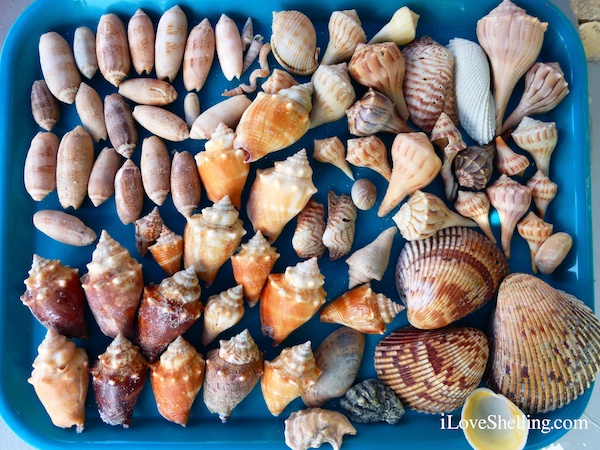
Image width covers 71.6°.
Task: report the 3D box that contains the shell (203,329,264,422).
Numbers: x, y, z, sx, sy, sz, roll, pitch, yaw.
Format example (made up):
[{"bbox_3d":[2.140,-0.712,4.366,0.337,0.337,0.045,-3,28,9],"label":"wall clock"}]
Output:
[{"bbox_3d":[-0.048,0.111,0.307,0.041,0.033,0.070,13,88,1],"label":"shell"}]

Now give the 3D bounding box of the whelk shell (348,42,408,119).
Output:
[{"bbox_3d":[0.064,-0.110,0.321,0.042,0.035,0.066,-21,88,-2],"label":"whelk shell"}]

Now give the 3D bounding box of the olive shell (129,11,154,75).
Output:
[{"bbox_3d":[-0.123,-0.142,0.323,0.018,0.017,0.051,-7,88,0],"label":"olive shell"}]

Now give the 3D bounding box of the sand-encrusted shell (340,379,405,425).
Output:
[{"bbox_3d":[0.057,0.138,0.320,0.046,0.017,0.036,28,88,0],"label":"sand-encrusted shell"}]

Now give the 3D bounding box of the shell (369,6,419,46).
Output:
[{"bbox_3d":[0.072,-0.148,0.317,0.046,0.024,0.027,-25,87,-1],"label":"shell"}]

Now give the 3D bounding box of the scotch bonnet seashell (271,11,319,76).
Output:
[{"bbox_3d":[-0.004,-0.140,0.322,0.033,0.024,0.056,-28,88,-1],"label":"scotch bonnet seashell"}]

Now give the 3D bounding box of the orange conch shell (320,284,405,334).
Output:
[{"bbox_3d":[0.047,0.063,0.308,0.063,0.029,0.037,-3,87,0],"label":"orange conch shell"}]

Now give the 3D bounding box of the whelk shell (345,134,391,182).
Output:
[{"bbox_3d":[0.055,-0.048,0.318,0.047,0.025,0.028,45,88,2],"label":"whelk shell"}]

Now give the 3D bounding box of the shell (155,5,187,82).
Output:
[{"bbox_3d":[-0.100,-0.140,0.320,0.023,0.021,0.060,9,88,0],"label":"shell"}]

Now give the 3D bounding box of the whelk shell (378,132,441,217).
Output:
[{"bbox_3d":[0.080,-0.036,0.314,0.038,0.032,0.070,30,88,1],"label":"whelk shell"}]

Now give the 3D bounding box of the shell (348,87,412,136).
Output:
[{"bbox_3d":[0.060,-0.078,0.310,0.051,0.035,0.039,25,87,1],"label":"shell"}]

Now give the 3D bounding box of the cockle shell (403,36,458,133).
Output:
[{"bbox_3d":[0.100,-0.107,0.319,0.037,0.028,0.076,-4,88,0],"label":"cockle shell"}]

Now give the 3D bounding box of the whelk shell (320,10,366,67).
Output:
[{"bbox_3d":[0.031,-0.142,0.318,0.033,0.028,0.051,34,88,2],"label":"whelk shell"}]

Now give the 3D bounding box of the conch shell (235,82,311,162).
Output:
[{"bbox_3d":[-0.017,-0.077,0.311,0.042,0.033,0.078,43,88,2],"label":"conch shell"}]

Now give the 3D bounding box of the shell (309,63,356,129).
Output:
[{"bbox_3d":[0.021,-0.096,0.313,0.035,0.031,0.060,28,87,1],"label":"shell"}]

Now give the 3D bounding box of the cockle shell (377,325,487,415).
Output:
[{"bbox_3d":[0.102,0.107,0.314,0.084,0.034,0.067,-19,88,-2],"label":"cockle shell"}]

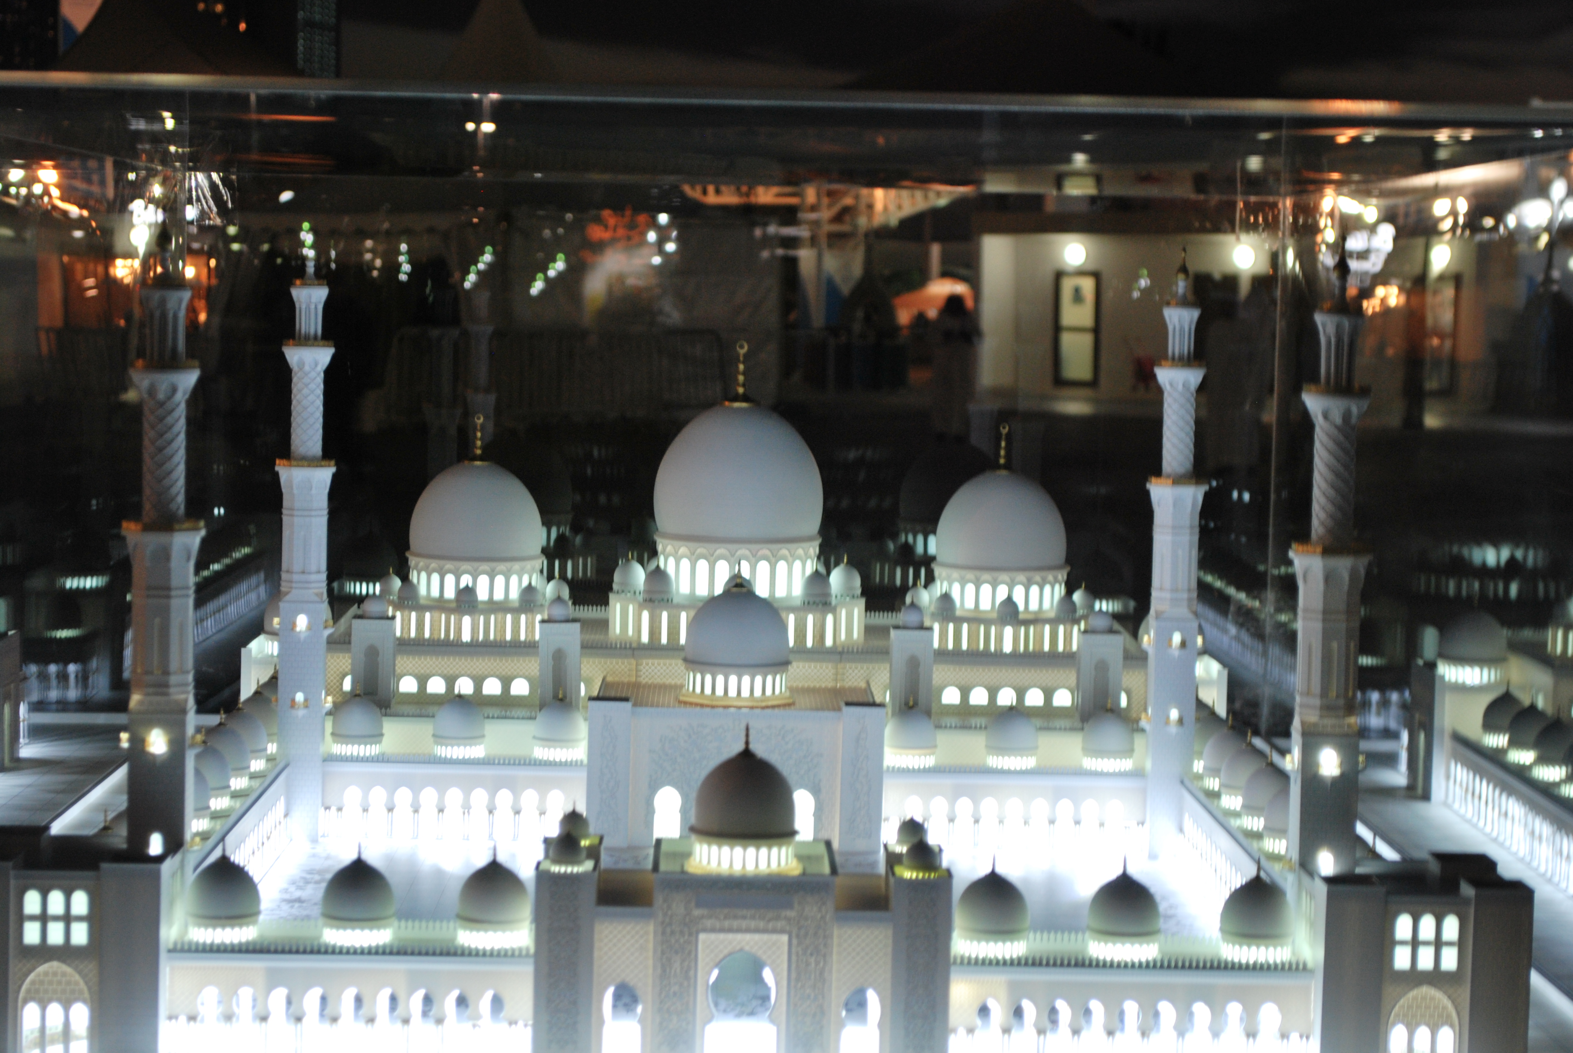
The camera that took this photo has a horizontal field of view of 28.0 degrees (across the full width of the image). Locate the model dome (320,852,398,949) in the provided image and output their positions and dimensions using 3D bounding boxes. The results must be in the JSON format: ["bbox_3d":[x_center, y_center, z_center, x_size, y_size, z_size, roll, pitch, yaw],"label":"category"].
[{"bbox_3d":[-0.380,0.329,2.801,0.066,0.077,0.066,1,4,-1],"label":"model dome"}]

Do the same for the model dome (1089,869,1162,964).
[{"bbox_3d":[0.302,0.342,2.816,0.066,0.081,0.066,1,4,-1],"label":"model dome"}]

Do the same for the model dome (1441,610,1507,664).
[{"bbox_3d":[0.972,0.153,4.455,0.096,0.070,0.096,1,4,-1],"label":"model dome"}]

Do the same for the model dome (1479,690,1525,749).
[{"bbox_3d":[0.960,0.254,4.195,0.067,0.076,0.067,1,4,-1],"label":"model dome"}]

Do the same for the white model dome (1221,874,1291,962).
[{"bbox_3d":[0.420,0.346,2.819,0.065,0.079,0.065,1,4,-1],"label":"white model dome"}]

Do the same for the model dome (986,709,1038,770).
[{"bbox_3d":[0.293,0.273,4.087,0.069,0.075,0.069,1,4,-1],"label":"model dome"}]

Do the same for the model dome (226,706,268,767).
[{"bbox_3d":[-0.677,0.264,3.911,0.068,0.076,0.068,1,4,-1],"label":"model dome"}]

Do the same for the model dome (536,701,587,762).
[{"bbox_3d":[-0.285,0.255,3.973,0.067,0.073,0.067,1,4,-1],"label":"model dome"}]

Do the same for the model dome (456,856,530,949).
[{"bbox_3d":[-0.262,0.335,2.822,0.066,0.074,0.066,1,4,-1],"label":"model dome"}]

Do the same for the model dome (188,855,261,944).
[{"bbox_3d":[-0.524,0.345,2.932,0.067,0.076,0.067,1,4,-1],"label":"model dome"}]

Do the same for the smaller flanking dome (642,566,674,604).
[{"bbox_3d":[-0.129,0.058,3.171,0.031,0.035,0.031,1,4,-1],"label":"smaller flanking dome"}]

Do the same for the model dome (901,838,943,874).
[{"bbox_3d":[0.123,0.299,2.858,0.035,0.032,0.035,1,4,-1],"label":"model dome"}]

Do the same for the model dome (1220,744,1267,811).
[{"bbox_3d":[0.410,0.220,2.790,0.050,0.055,0.050,1,4,-1],"label":"model dome"}]

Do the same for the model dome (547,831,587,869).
[{"bbox_3d":[-0.197,0.292,2.851,0.034,0.033,0.034,1,4,-1],"label":"model dome"}]

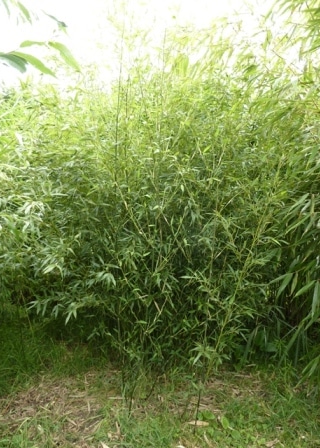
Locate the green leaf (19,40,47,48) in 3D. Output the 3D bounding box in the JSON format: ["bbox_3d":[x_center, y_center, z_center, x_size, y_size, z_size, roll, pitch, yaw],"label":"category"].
[{"bbox_3d":[-0.493,-0.694,1.250,0.110,0.025,0.030,-7,6,-20],"label":"green leaf"}]

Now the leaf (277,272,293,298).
[{"bbox_3d":[1.001,0.494,2.600,0.045,0.235,0.030,31,-6,24],"label":"leaf"}]

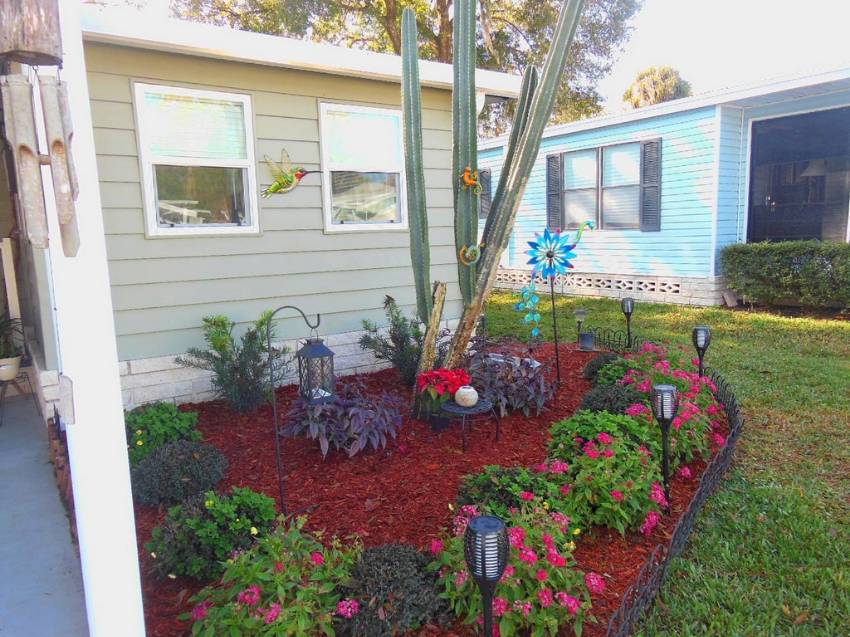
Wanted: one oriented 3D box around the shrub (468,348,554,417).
[{"bbox_3d":[0.694,0.469,4.910,0.684,0.434,0.600,-1,8,8],"label":"shrub"}]

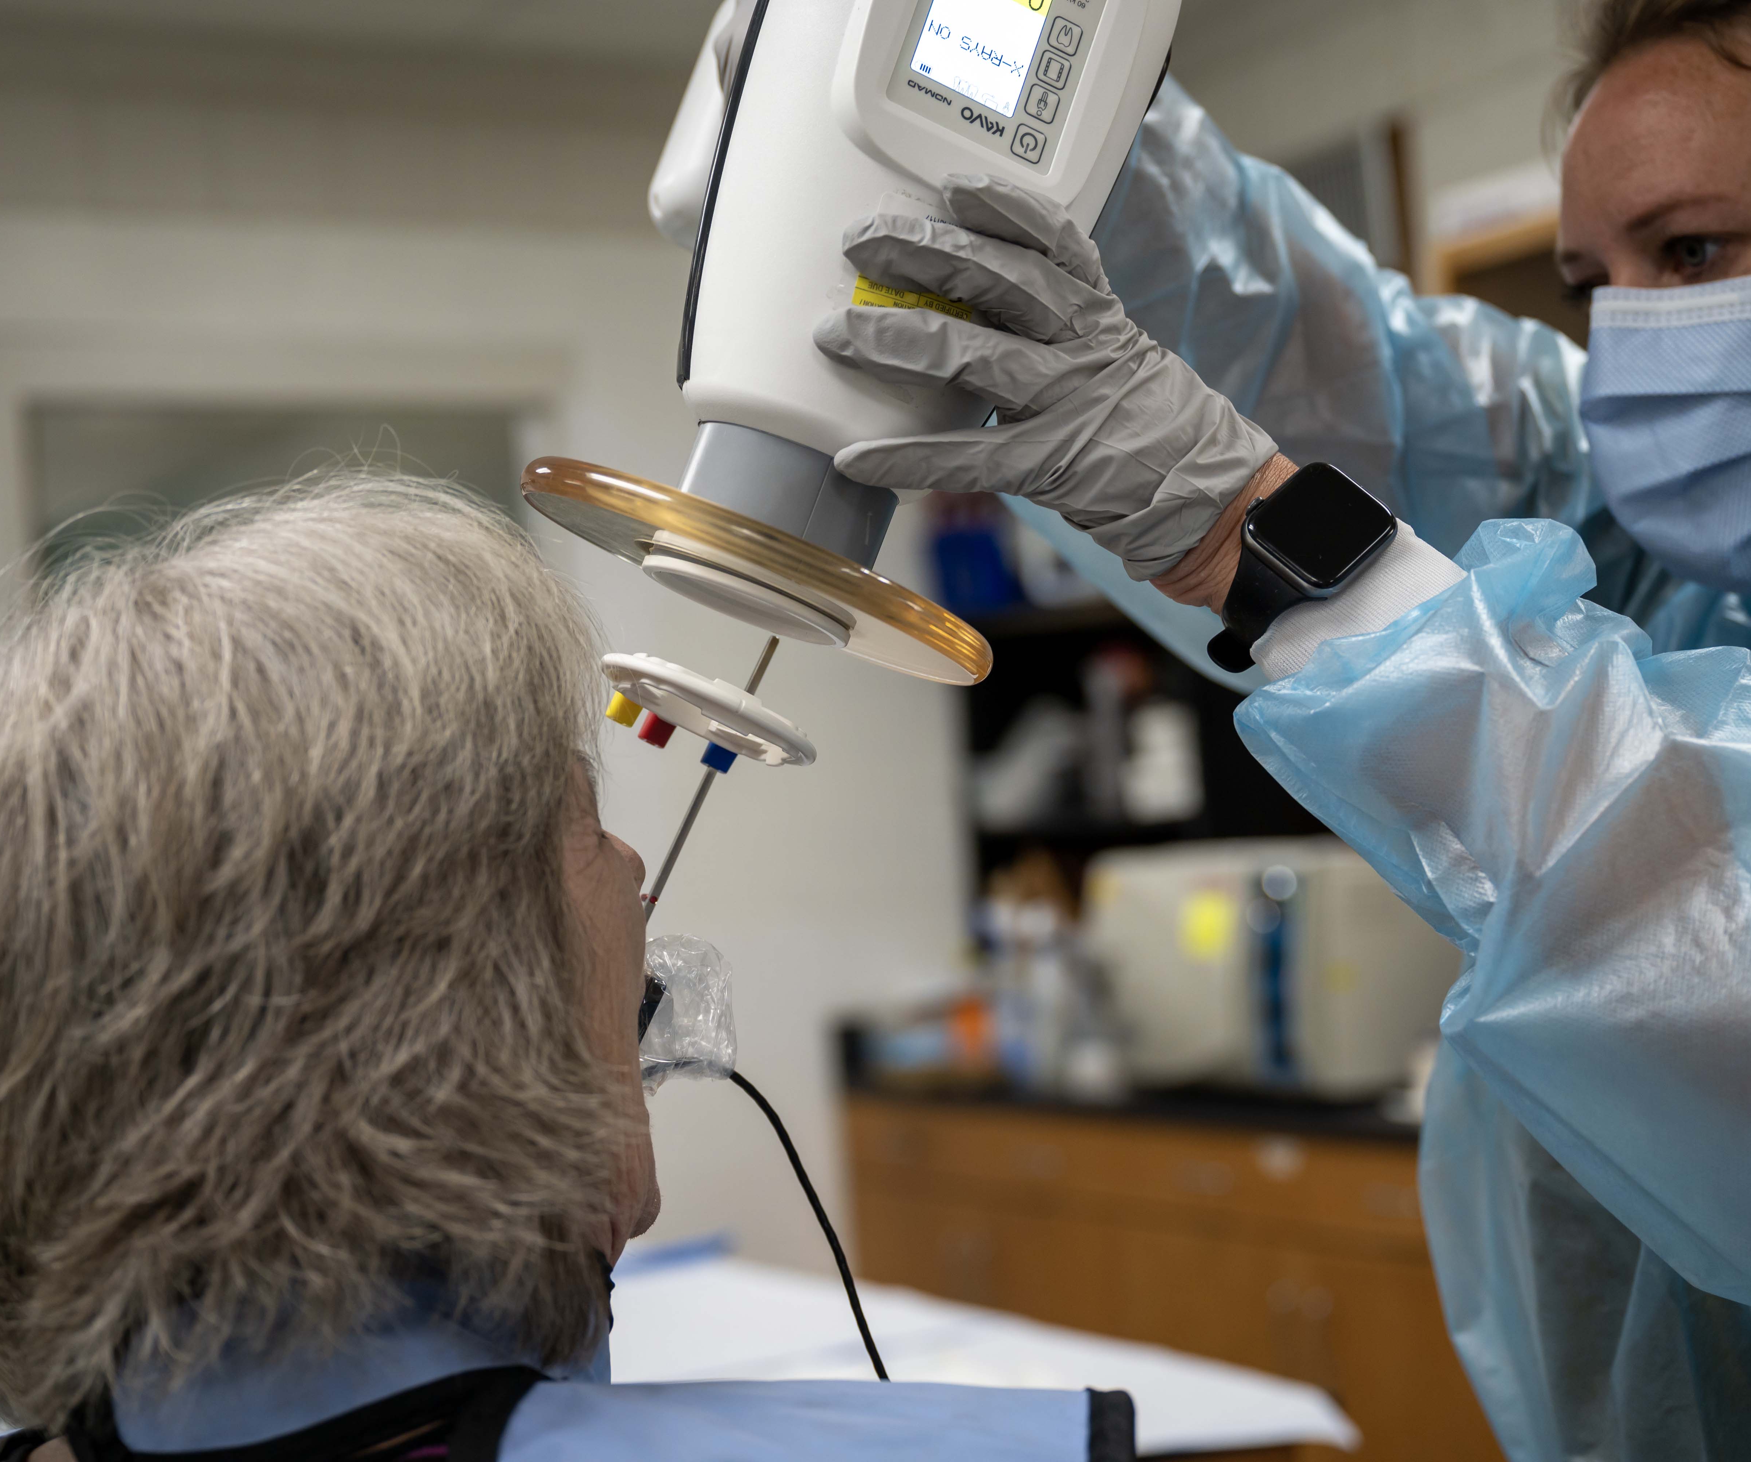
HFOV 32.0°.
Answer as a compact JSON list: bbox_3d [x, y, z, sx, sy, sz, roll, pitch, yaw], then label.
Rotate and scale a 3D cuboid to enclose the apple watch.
[{"bbox_3d":[0.125,-0.044,0.910,0.056,0.038,0.052,-40,-19,-28],"label":"apple watch"}]

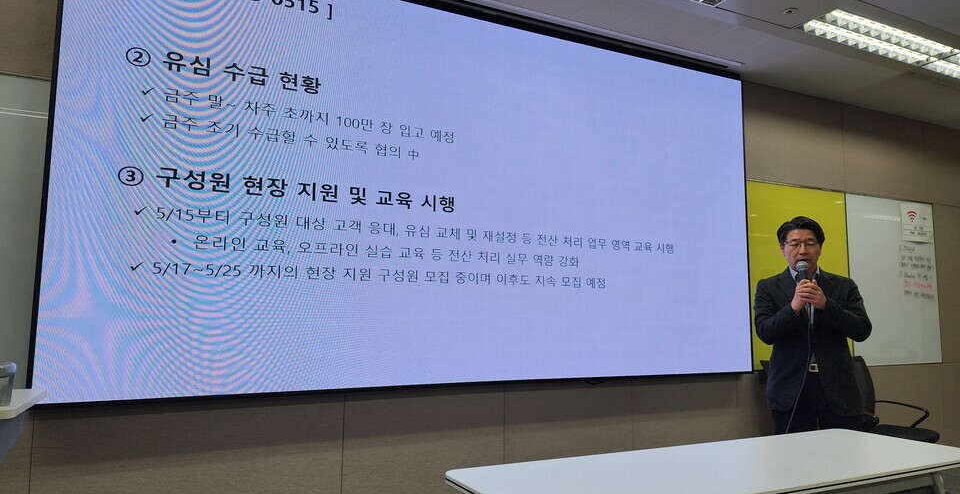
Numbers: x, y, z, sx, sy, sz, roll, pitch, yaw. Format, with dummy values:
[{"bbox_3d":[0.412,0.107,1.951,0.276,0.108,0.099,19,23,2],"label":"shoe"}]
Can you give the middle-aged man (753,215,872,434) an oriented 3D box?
[{"bbox_3d":[1.539,0.686,2.921,0.510,1.680,0.430,-2,-6,22],"label":"middle-aged man"}]

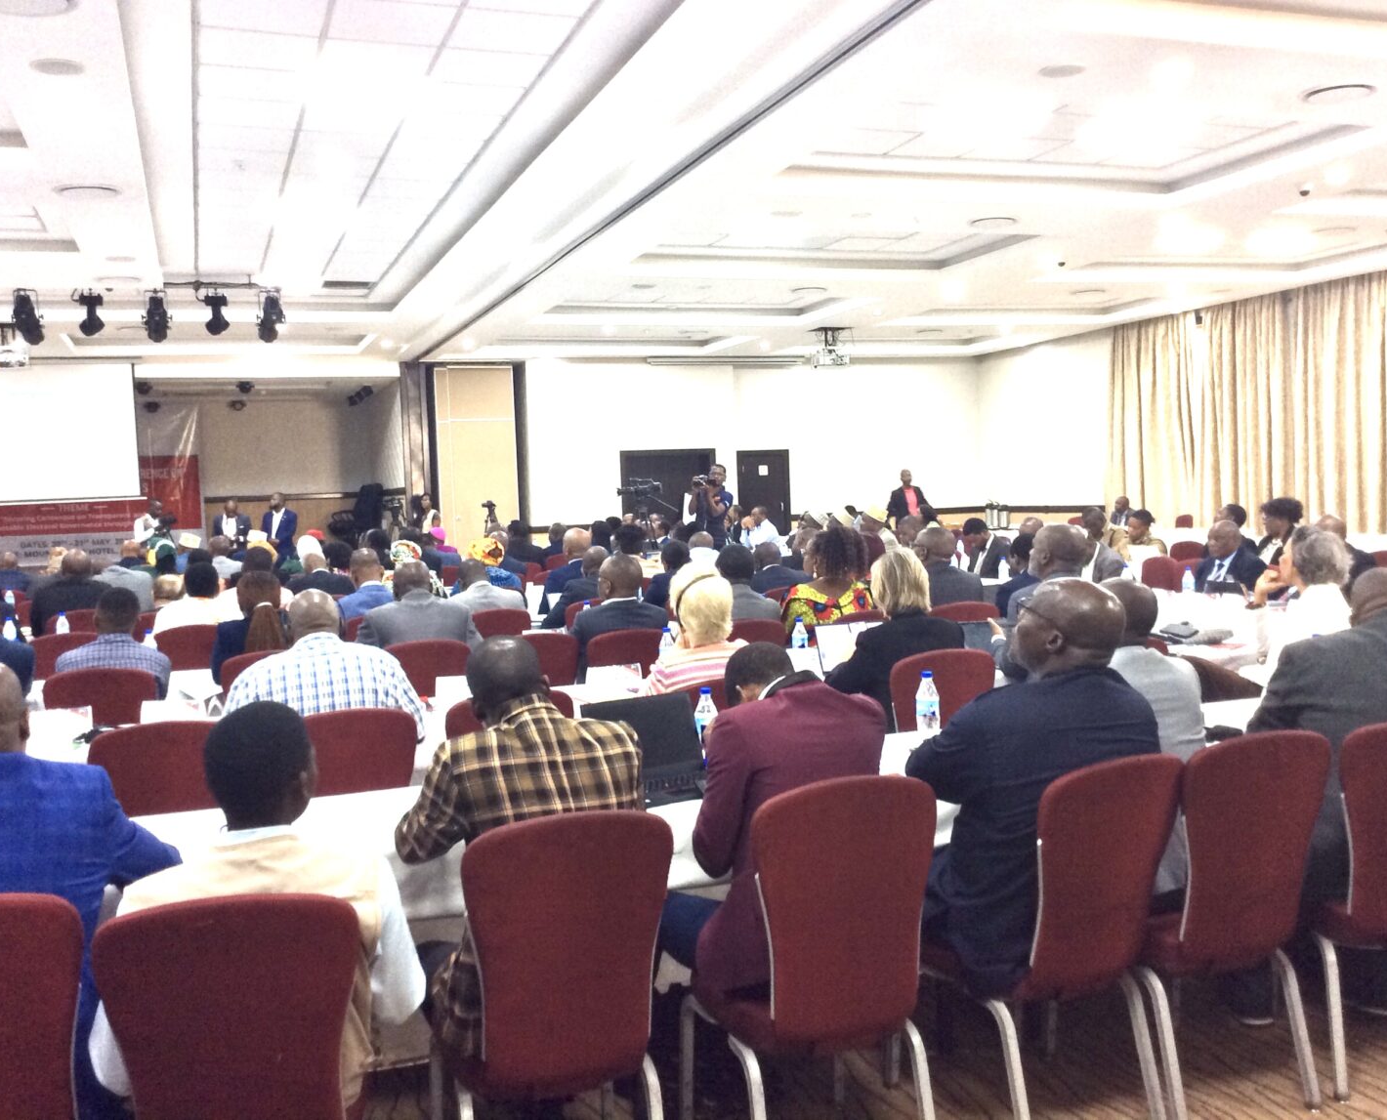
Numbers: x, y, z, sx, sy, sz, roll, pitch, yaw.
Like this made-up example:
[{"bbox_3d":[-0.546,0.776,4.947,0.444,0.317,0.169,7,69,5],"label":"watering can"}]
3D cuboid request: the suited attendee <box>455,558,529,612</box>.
[{"bbox_3d":[-1.289,0.584,8.599,0.530,1.200,0.800,-3,3,-26],"label":"suited attendee"}]

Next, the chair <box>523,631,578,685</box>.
[{"bbox_3d":[-0.855,0.798,6.951,0.470,0.920,0.580,-3,3,-20],"label":"chair"}]

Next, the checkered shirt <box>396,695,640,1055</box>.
[{"bbox_3d":[-0.385,0.670,3.158,0.570,0.740,0.500,-3,3,-20],"label":"checkered shirt"}]

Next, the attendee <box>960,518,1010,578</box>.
[{"bbox_3d":[2.405,0.283,11.749,0.750,1.250,0.500,-4,3,-31],"label":"attendee"}]

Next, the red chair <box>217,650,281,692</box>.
[{"bbox_3d":[-2.083,0.876,6.800,0.460,0.930,0.570,-3,3,-20],"label":"red chair"}]

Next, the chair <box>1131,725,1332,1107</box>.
[{"bbox_3d":[1.278,0.873,3.543,0.460,0.910,0.600,-3,3,-20],"label":"chair"}]

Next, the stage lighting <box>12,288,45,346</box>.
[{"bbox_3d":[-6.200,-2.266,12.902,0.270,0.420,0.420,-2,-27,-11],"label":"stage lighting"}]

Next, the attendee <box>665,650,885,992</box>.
[{"bbox_3d":[0.168,0.786,3.378,0.600,1.180,0.820,-3,3,-26],"label":"attendee"}]

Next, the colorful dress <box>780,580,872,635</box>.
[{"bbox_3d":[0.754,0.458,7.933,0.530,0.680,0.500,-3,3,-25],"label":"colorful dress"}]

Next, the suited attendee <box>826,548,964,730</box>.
[{"bbox_3d":[0.859,0.615,6.042,0.560,1.330,0.800,-3,3,-30],"label":"suited attendee"}]

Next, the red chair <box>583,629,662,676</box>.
[{"bbox_3d":[-0.368,0.775,6.833,0.445,0.910,0.570,-3,3,-20],"label":"red chair"}]

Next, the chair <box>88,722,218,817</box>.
[{"bbox_3d":[-1.657,0.937,4.419,0.445,0.910,0.570,-3,3,-20],"label":"chair"}]

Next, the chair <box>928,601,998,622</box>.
[{"bbox_3d":[1.414,0.681,7.793,0.450,0.910,0.580,-3,3,-20],"label":"chair"}]

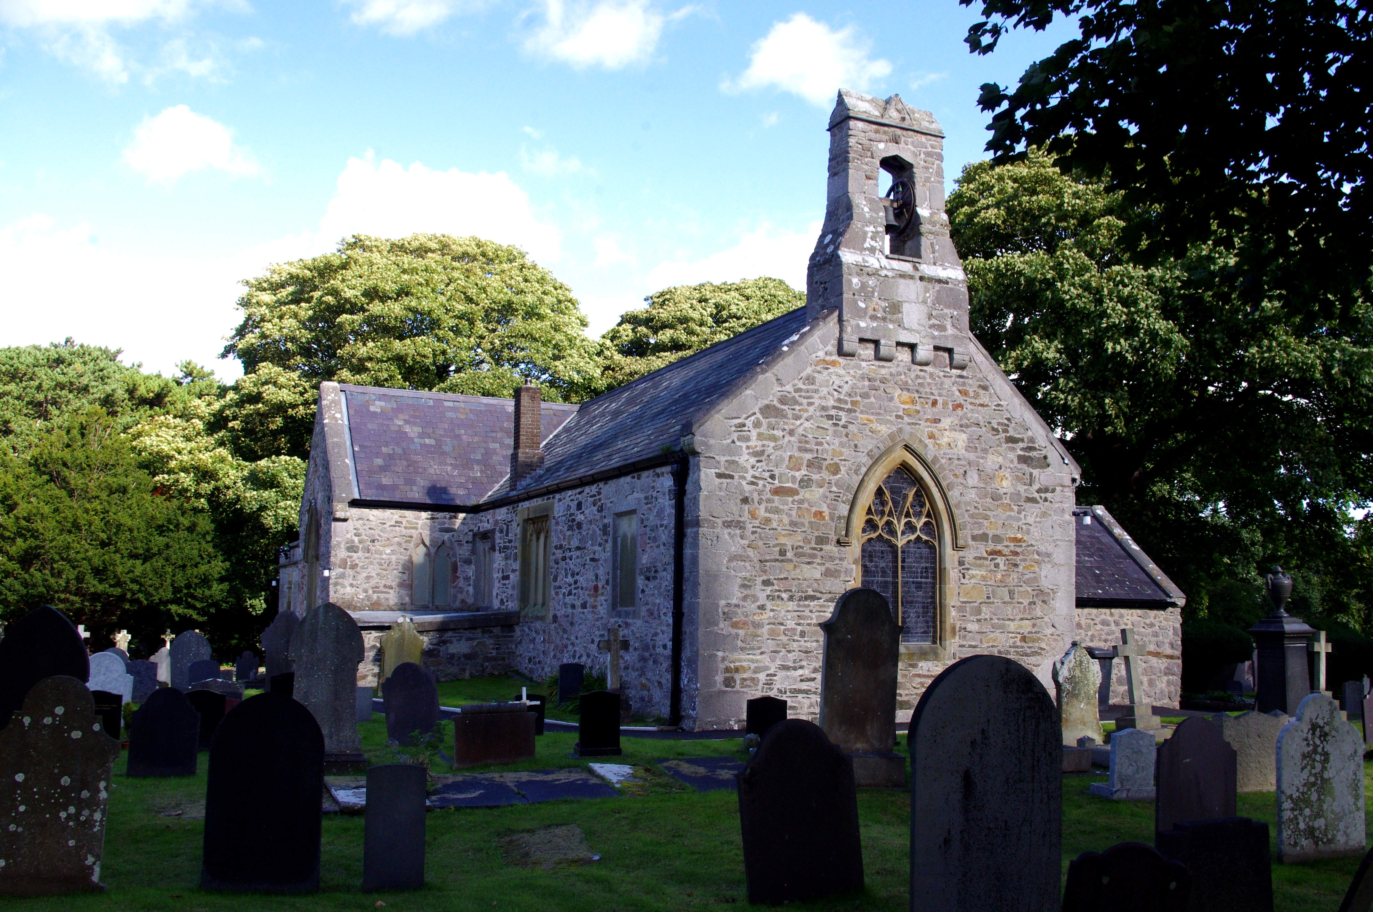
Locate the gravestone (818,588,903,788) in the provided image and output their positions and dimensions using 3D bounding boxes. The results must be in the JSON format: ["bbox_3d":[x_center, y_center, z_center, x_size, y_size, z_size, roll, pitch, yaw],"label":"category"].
[{"bbox_3d":[1.737,2.301,11.960,0.962,1.975,0.506,2,-8,-6],"label":"gravestone"}]

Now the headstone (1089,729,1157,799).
[{"bbox_3d":[4.217,2.948,11.429,0.486,0.669,0.405,4,-8,-16],"label":"headstone"}]

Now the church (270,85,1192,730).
[{"bbox_3d":[-1.001,0.616,30.199,14.790,10.231,24.312,5,-9,-24],"label":"church"}]

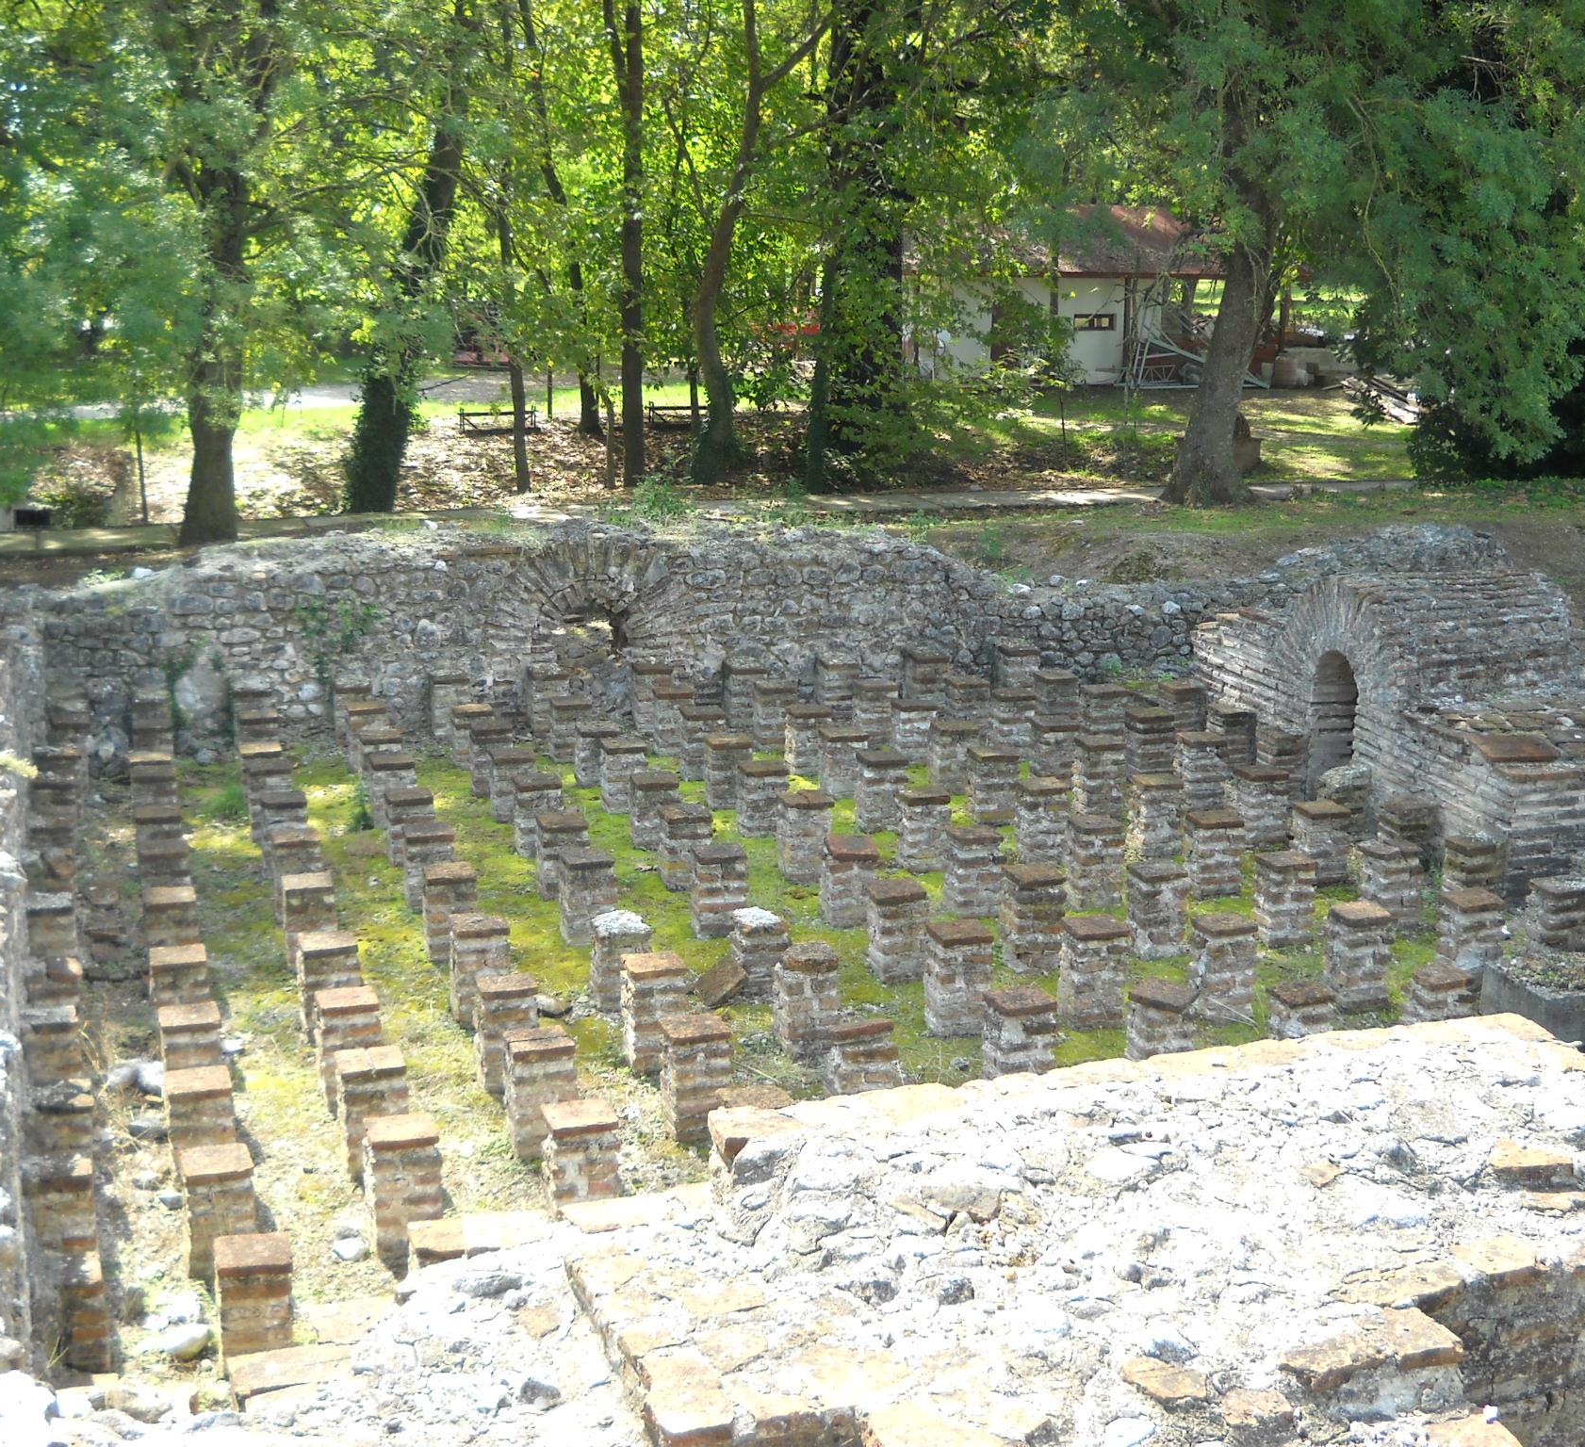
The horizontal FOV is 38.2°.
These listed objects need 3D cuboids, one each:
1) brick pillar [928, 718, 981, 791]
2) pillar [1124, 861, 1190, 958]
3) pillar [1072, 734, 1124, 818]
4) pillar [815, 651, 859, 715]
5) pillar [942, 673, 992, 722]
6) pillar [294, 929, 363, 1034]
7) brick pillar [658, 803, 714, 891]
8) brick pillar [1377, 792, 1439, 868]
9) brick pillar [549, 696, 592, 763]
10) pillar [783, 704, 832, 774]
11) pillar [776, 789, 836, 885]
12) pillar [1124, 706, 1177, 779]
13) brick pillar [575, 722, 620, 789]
[{"bbox_3d":[1.416,0.277,19.998,0.337,0.560,0.337,-5,16,-17],"label":"brick pillar"},{"bbox_3d":[2.620,1.365,16.559,0.331,0.588,0.331,-3,16,-17],"label":"pillar"},{"bbox_3d":[2.612,0.440,19.524,0.331,0.627,0.331,-5,16,-17],"label":"pillar"},{"bbox_3d":[0.409,-0.327,20.930,0.312,0.560,0.312,-4,15,-17],"label":"pillar"},{"bbox_3d":[1.595,-0.123,20.670,0.329,0.531,0.315,-4,15,-17],"label":"pillar"},{"bbox_3d":[-2.689,1.545,13.287,0.312,0.580,0.312,-4,15,-17],"label":"pillar"},{"bbox_3d":[-0.695,0.813,14.837,0.307,0.497,0.290,-3,15,-17],"label":"brick pillar"},{"bbox_3d":[4.390,0.781,16.318,0.296,0.505,0.296,-4,15,-17],"label":"brick pillar"},{"bbox_3d":[-1.764,0.049,18.132,0.275,0.456,0.275,-4,14,-17],"label":"brick pillar"},{"bbox_3d":[0.127,0.119,17.804,0.307,0.474,0.290,-3,15,-17],"label":"pillar"},{"bbox_3d":[0.100,0.900,18.023,0.331,0.649,0.331,-3,16,-17],"label":"pillar"},{"bbox_3d":[3.027,0.184,19.401,0.329,0.562,0.315,-4,15,-17],"label":"pillar"},{"bbox_3d":[-1.479,0.249,17.310,0.284,0.430,0.284,-4,14,-17],"label":"brick pillar"}]

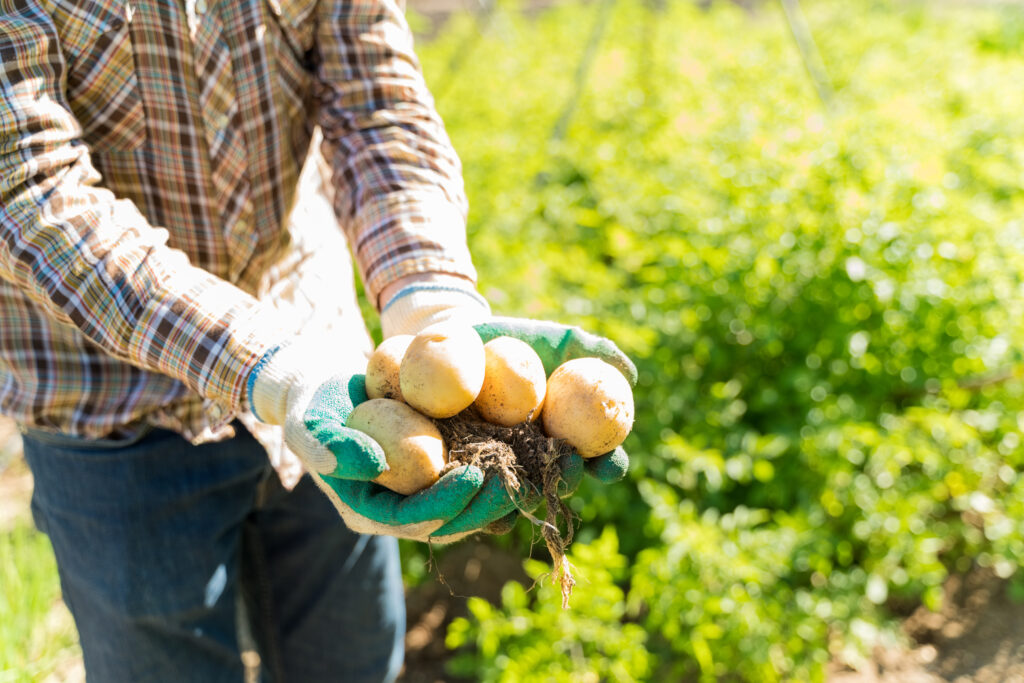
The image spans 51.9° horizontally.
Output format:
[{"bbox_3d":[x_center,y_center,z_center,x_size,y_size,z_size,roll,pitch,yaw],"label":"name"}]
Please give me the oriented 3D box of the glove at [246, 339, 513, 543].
[{"bbox_3d":[-0.098,0.069,0.830,0.205,0.100,0.120,20,25,15],"label":"glove"}]

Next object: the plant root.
[{"bbox_3d":[-0.004,0.128,0.830,0.105,0.140,0.085,0,20,0],"label":"plant root"}]

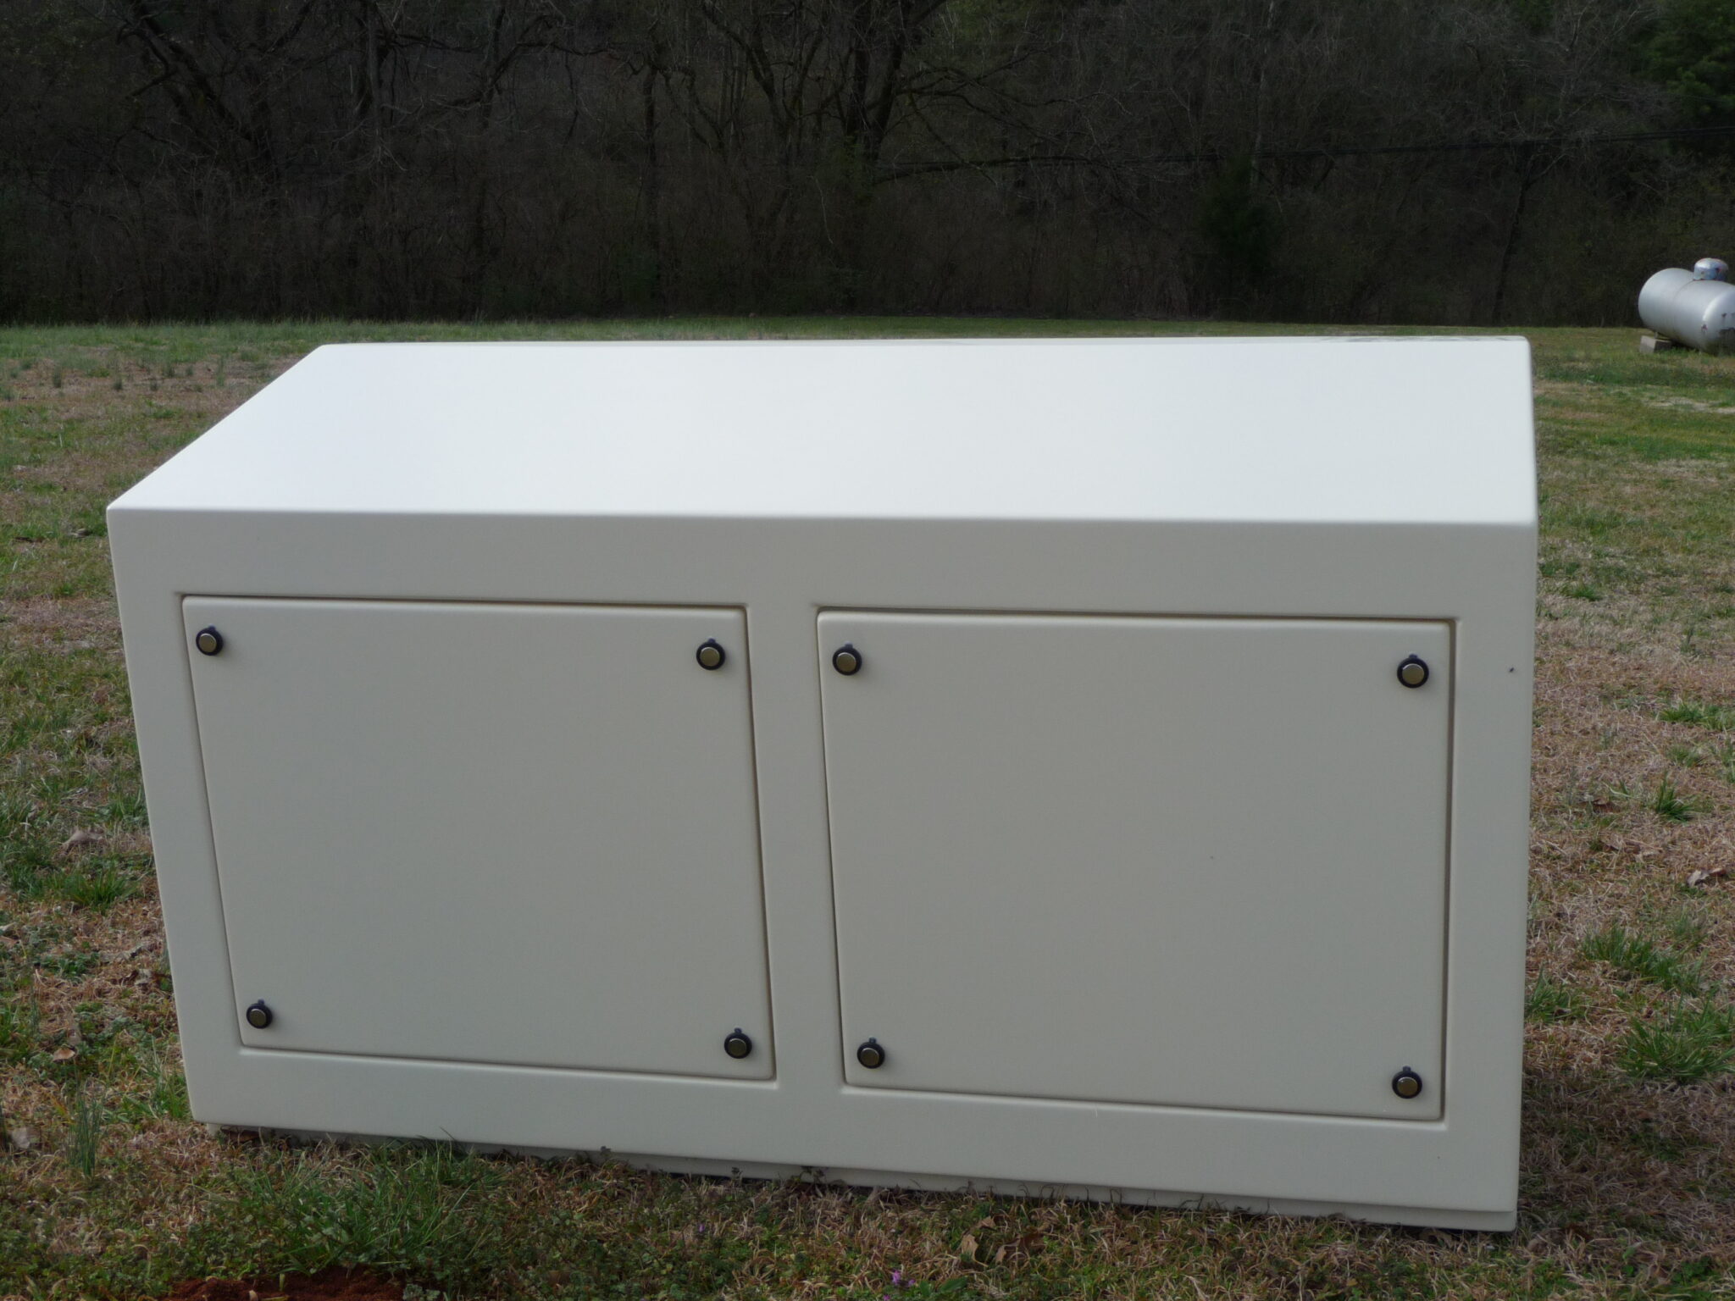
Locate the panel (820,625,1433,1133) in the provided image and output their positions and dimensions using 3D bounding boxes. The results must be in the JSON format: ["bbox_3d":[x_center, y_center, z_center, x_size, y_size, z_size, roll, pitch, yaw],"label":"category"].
[{"bbox_3d":[0.293,0.233,2.773,0.680,0.577,0.030,1,18,13],"label":"panel"}]

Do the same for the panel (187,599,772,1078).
[{"bbox_3d":[-0.449,0.217,2.944,0.680,0.577,0.030,1,18,13],"label":"panel"}]

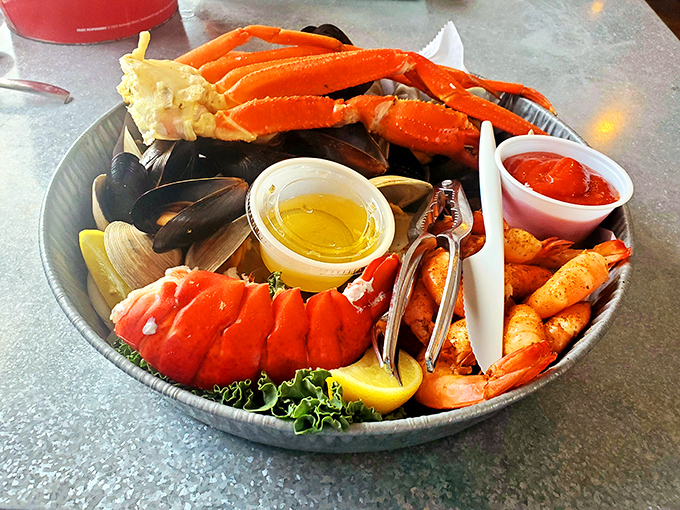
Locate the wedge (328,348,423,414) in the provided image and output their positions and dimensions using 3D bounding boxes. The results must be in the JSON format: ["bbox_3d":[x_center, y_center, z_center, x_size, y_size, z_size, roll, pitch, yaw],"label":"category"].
[{"bbox_3d":[0.015,0.054,0.228,0.047,0.027,0.033,-8,47,-12],"label":"wedge"}]

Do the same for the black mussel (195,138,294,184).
[{"bbox_3d":[-0.058,-0.056,0.310,0.058,0.028,0.030,-2,46,-6],"label":"black mussel"}]

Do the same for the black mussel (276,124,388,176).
[{"bbox_3d":[-0.005,-0.063,0.307,0.068,0.030,0.035,21,49,16],"label":"black mussel"}]

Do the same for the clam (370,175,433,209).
[{"bbox_3d":[0.033,-0.038,0.302,0.044,0.024,0.038,6,46,2],"label":"clam"}]

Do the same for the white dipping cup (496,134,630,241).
[{"bbox_3d":[0.122,-0.033,0.295,0.075,0.038,0.075,3,43,-3],"label":"white dipping cup"}]

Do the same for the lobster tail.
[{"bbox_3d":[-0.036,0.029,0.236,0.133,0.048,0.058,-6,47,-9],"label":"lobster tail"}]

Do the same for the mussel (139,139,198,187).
[{"bbox_3d":[-0.100,-0.057,0.308,0.027,0.028,0.055,15,47,10],"label":"mussel"}]

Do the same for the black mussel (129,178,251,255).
[{"bbox_3d":[-0.077,-0.022,0.272,0.065,0.033,0.040,-23,52,-23],"label":"black mussel"}]

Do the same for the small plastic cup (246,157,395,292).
[{"bbox_3d":[-0.011,-0.011,0.270,0.075,0.037,0.075,6,51,-7],"label":"small plastic cup"}]

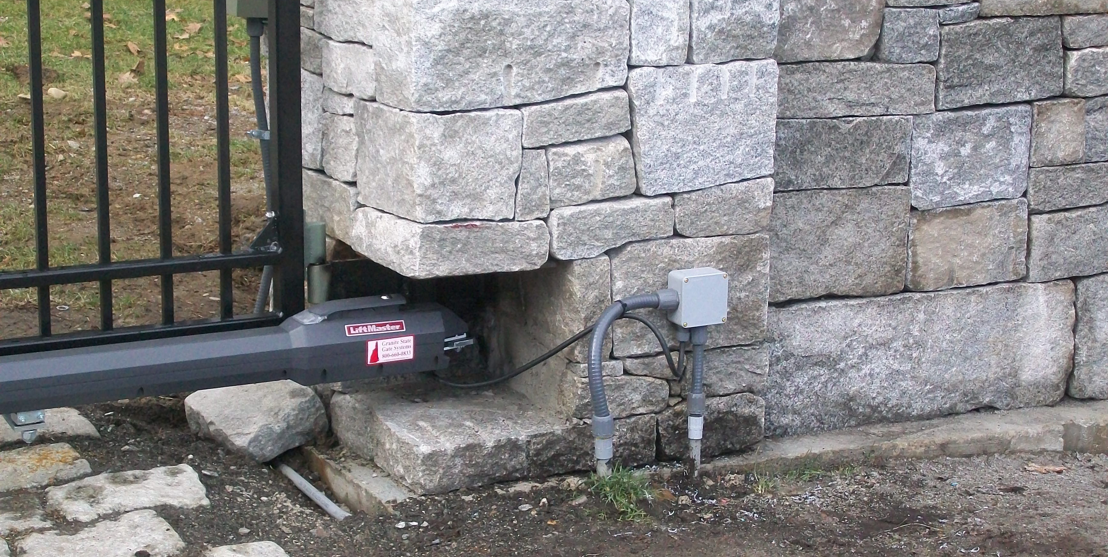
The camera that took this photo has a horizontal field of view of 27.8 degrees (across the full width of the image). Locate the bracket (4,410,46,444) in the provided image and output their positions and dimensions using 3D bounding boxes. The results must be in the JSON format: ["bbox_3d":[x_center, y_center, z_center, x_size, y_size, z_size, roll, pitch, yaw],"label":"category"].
[{"bbox_3d":[-1.051,0.295,4.450,0.064,0.055,0.090,-6,13,-27],"label":"bracket"}]

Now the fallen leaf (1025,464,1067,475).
[{"bbox_3d":[1.031,0.395,4.694,0.083,0.012,0.045,-1,12,-5],"label":"fallen leaf"}]

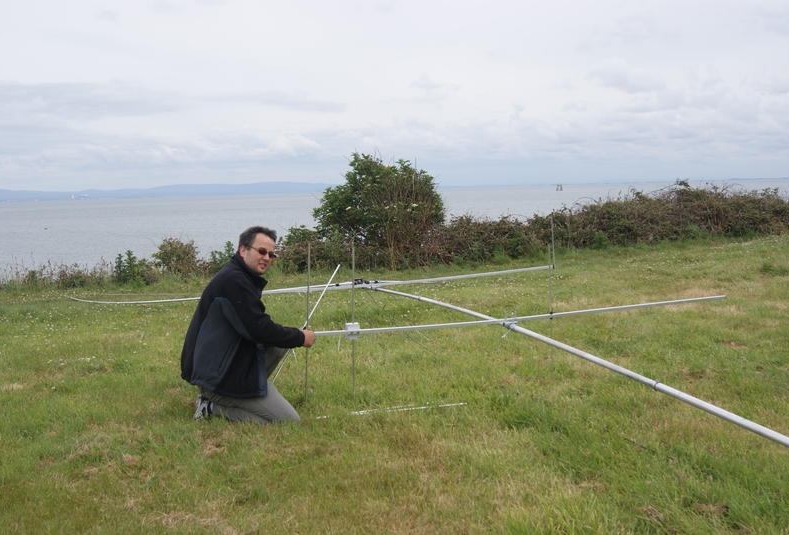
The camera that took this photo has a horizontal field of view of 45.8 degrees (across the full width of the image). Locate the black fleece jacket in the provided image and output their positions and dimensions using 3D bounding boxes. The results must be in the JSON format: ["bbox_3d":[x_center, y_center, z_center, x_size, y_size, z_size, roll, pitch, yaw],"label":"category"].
[{"bbox_3d":[-0.755,0.285,4.680,0.620,0.710,0.550,-1,5,-3],"label":"black fleece jacket"}]

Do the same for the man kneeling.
[{"bbox_3d":[-0.735,0.280,4.690,0.670,0.960,0.560,-1,5,-3],"label":"man kneeling"}]

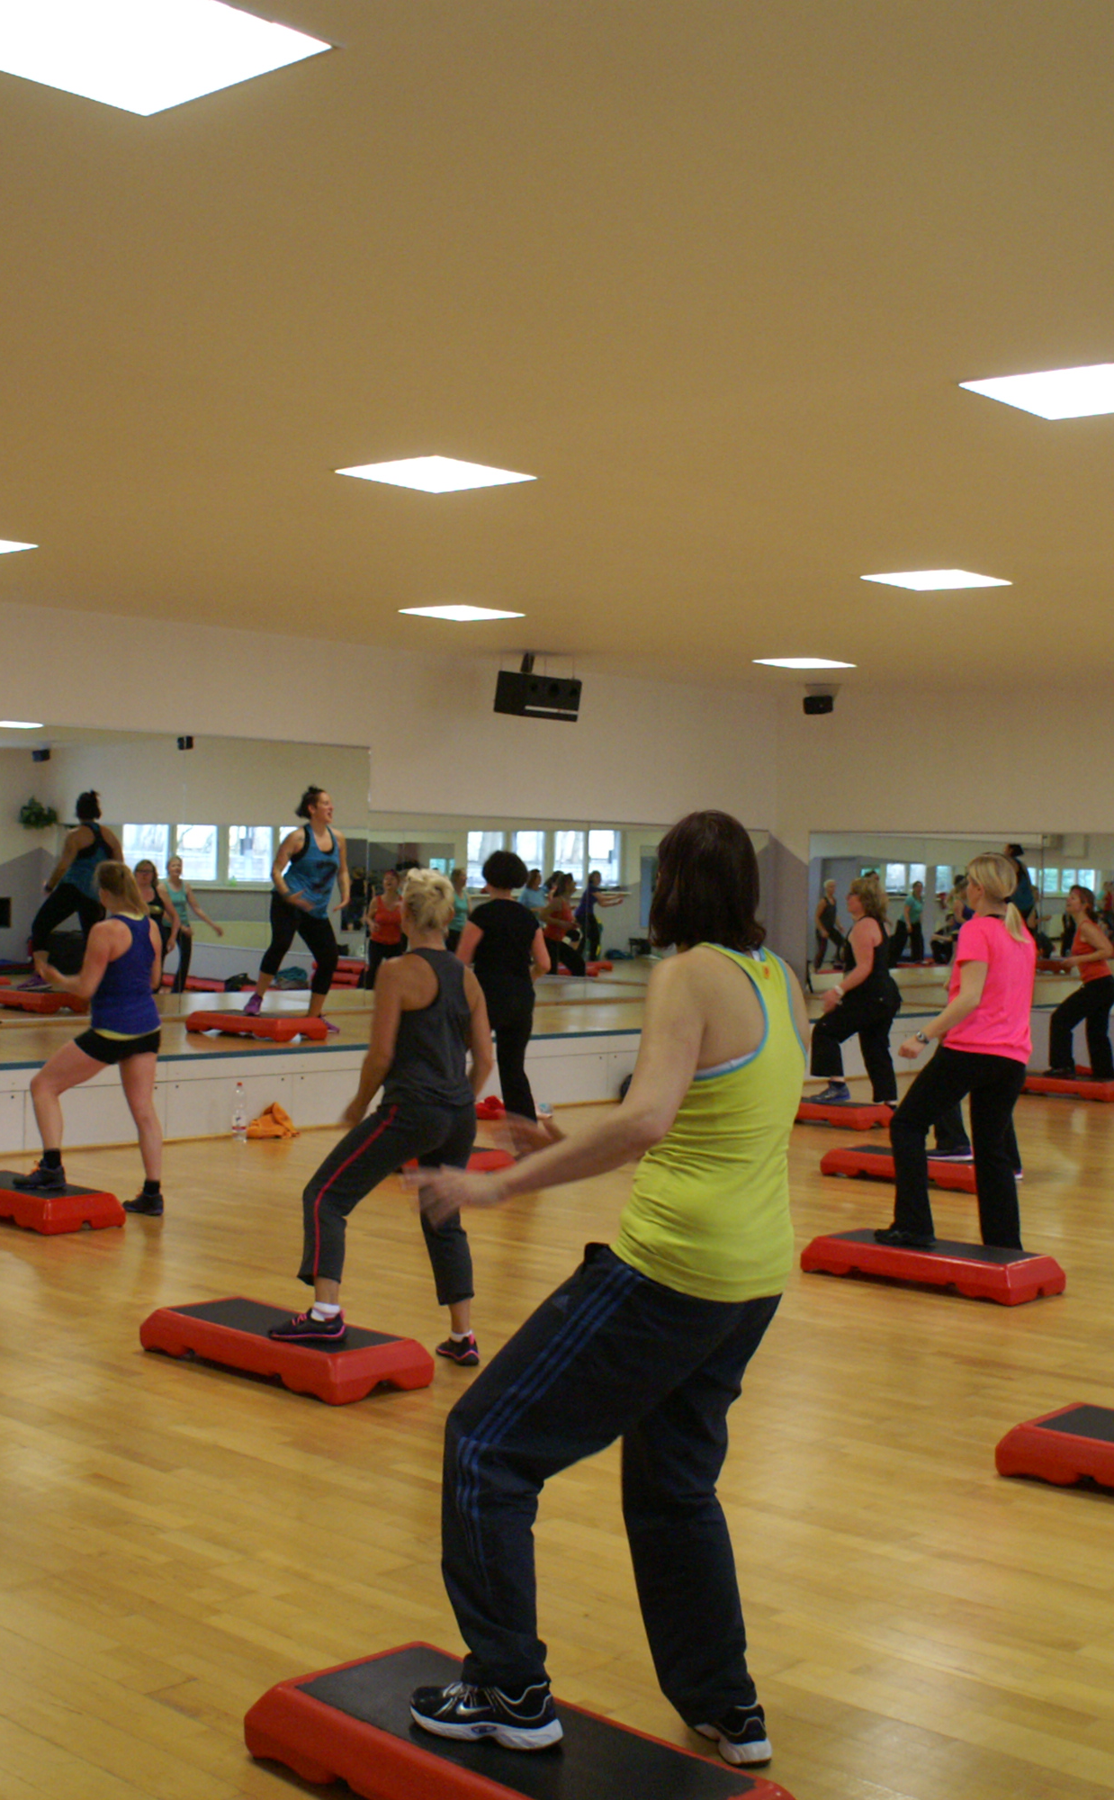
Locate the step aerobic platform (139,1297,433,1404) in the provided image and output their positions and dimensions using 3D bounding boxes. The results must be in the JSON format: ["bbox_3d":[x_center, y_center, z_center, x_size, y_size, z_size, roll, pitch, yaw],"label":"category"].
[{"bbox_3d":[-0.867,1.417,6.428,0.934,0.139,0.381,2,0,42],"label":"step aerobic platform"}]

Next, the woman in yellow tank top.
[{"bbox_3d":[0.089,0.684,3.478,0.441,1.682,0.565,2,0,38],"label":"woman in yellow tank top"}]

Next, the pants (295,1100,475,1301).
[{"bbox_3d":[-0.555,0.973,6.572,0.420,0.700,0.500,2,1,40],"label":"pants"}]

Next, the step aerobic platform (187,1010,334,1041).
[{"bbox_3d":[-2.003,0.836,13.517,0.975,0.142,0.405,2,1,41],"label":"step aerobic platform"}]

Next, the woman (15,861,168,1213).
[{"bbox_3d":[-2.155,0.638,9.418,0.600,1.650,0.600,2,1,42],"label":"woman"}]

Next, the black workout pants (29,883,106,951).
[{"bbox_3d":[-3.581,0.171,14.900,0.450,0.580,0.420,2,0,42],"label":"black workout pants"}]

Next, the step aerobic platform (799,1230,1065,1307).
[{"bbox_3d":[1.540,1.501,8.334,0.975,0.142,0.405,2,1,43],"label":"step aerobic platform"}]

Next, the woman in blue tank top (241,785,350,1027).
[{"bbox_3d":[-1.715,0.077,13.301,0.500,1.642,0.620,2,0,42],"label":"woman in blue tank top"}]

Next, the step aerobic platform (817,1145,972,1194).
[{"bbox_3d":[1.968,1.467,11.082,0.934,0.139,0.381,2,0,41],"label":"step aerobic platform"}]

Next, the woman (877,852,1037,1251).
[{"bbox_3d":[1.701,0.682,8.609,0.580,1.750,0.600,2,1,42],"label":"woman"}]

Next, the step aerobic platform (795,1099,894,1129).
[{"bbox_3d":[1.816,1.457,14.009,0.975,0.142,0.405,2,1,40],"label":"step aerobic platform"}]

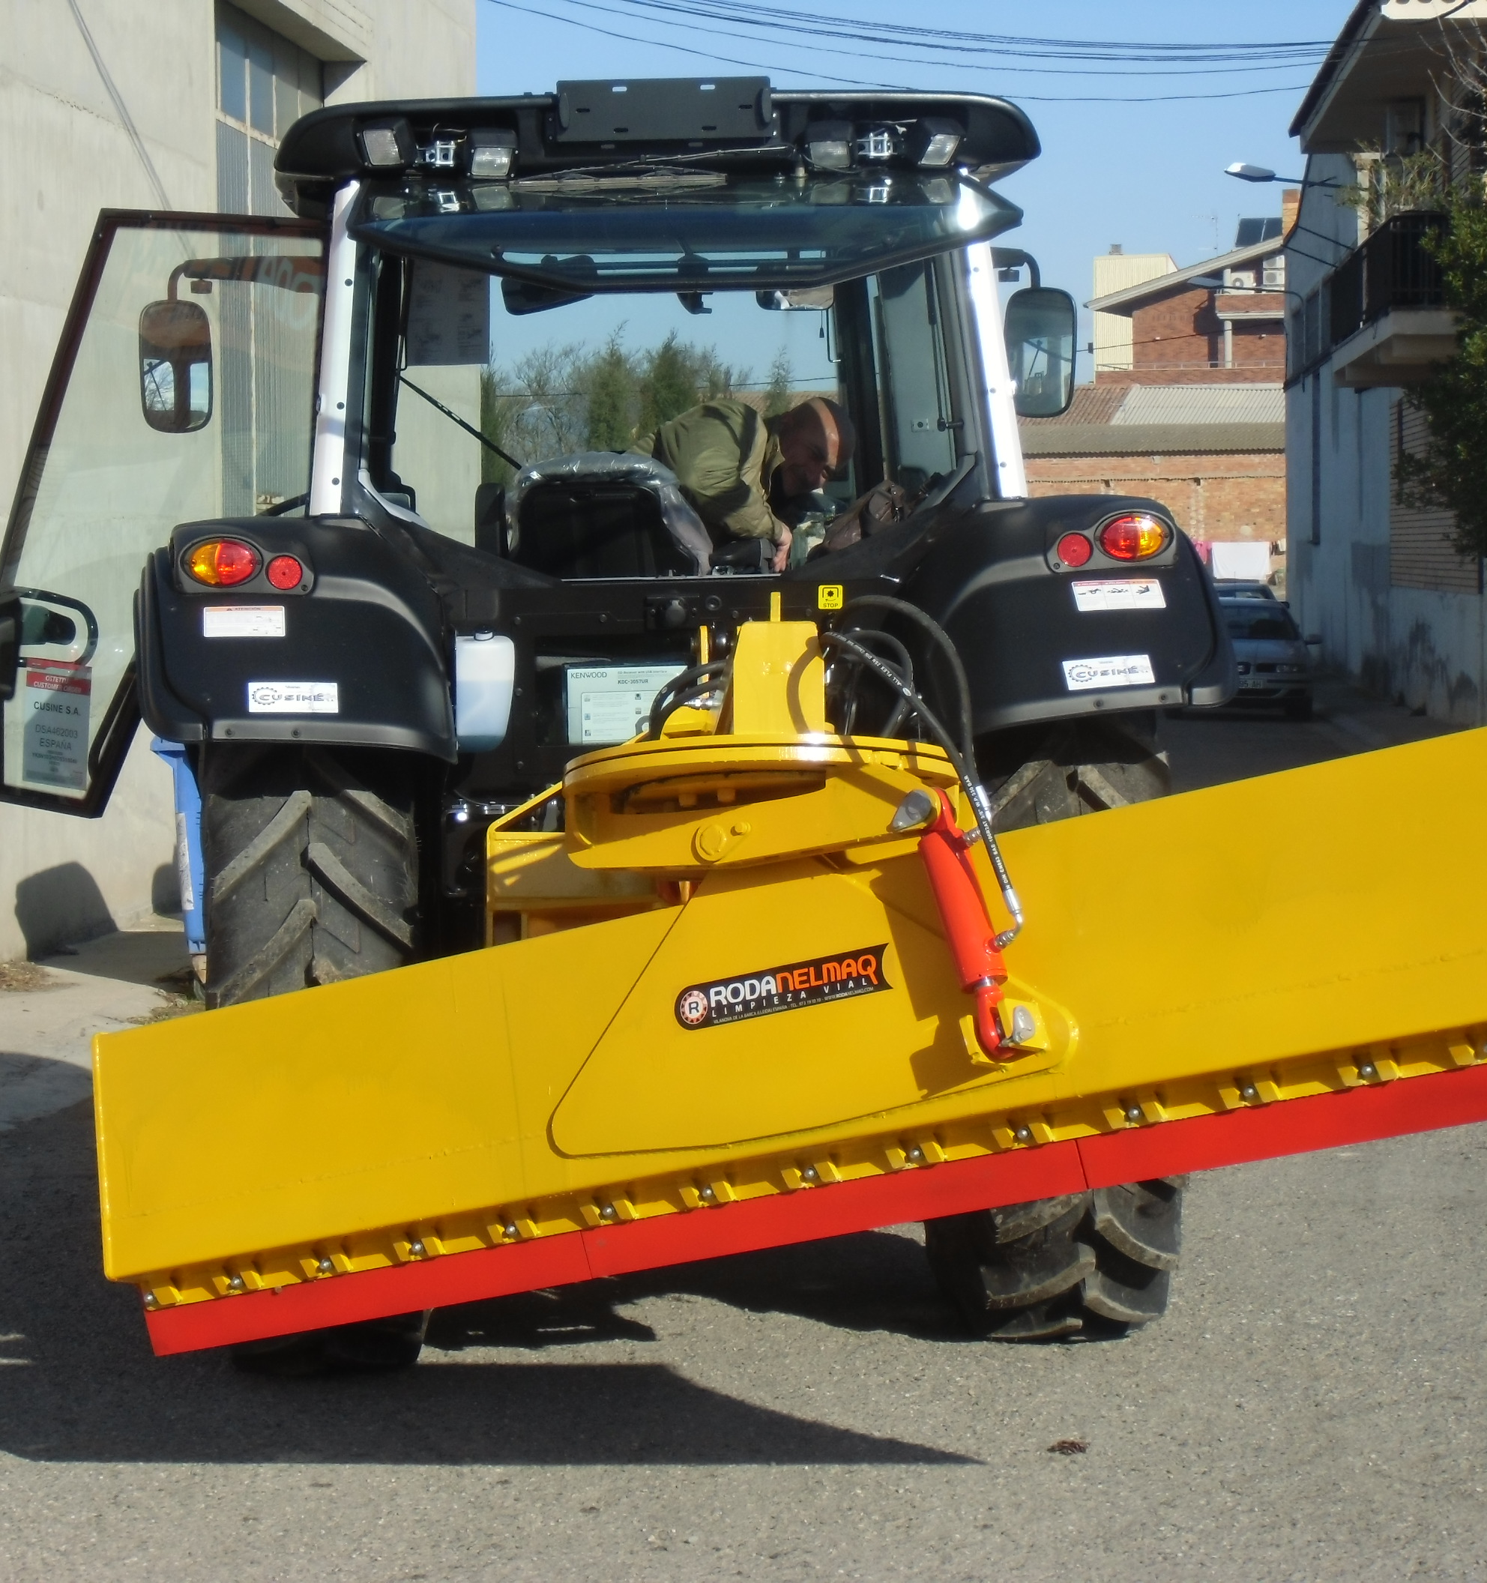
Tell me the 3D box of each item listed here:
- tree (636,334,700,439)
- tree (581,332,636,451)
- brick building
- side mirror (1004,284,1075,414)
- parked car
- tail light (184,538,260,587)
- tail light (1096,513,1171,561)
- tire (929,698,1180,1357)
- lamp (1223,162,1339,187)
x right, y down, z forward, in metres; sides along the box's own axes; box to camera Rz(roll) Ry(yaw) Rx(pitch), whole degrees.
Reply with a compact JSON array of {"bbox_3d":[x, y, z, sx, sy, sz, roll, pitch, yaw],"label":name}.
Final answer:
[{"bbox_3d":[-1.638,-6.638,105.000,1.600,7.000,1.600,0,3,0],"label":"tree"},{"bbox_3d":[-2.985,-6.638,105.000,1.500,7.000,1.500,0,3,0],"label":"tree"},{"bbox_3d":[14.939,-13.985,172.000,14.000,15.000,14.000,0,3,5],"label":"brick building"},{"bbox_3d":[0.772,-1.146,12.400,0.190,0.345,0.090,0,3,2],"label":"side mirror"},{"bbox_3d":[6.100,-1.675,58.800,1.690,1.430,4.150,0,3,4],"label":"parked car"},{"bbox_3d":[-1.185,-0.520,10.800,0.172,0.110,0.080,-1,3,-7],"label":"tail light"},{"bbox_3d":[0.906,-0.592,11.050,0.172,0.110,0.080,-1,3,-7],"label":"tail light"},{"bbox_3d":[0.757,0.500,11.700,0.500,1.700,1.700,-1,3,-7],"label":"tire"},{"bbox_3d":[7.787,-8.947,69.000,1.650,0.330,0.300,0,3,4],"label":"lamp"}]

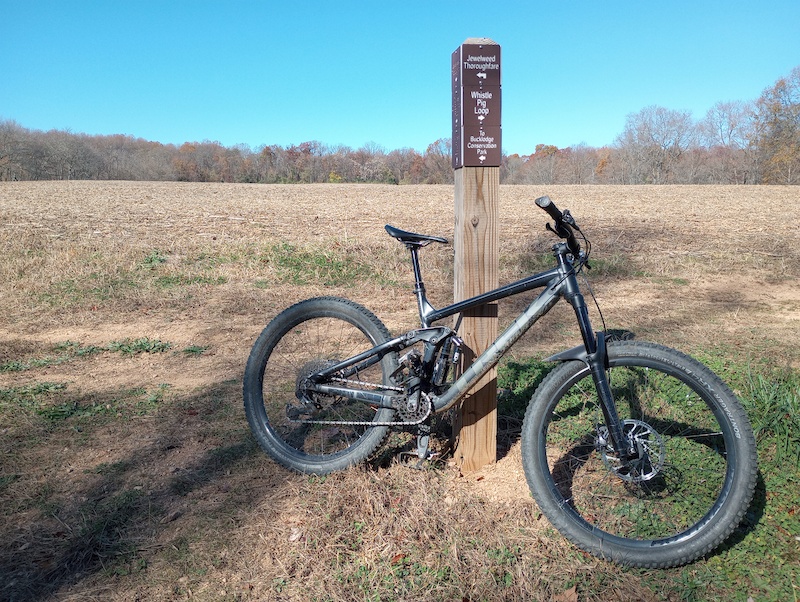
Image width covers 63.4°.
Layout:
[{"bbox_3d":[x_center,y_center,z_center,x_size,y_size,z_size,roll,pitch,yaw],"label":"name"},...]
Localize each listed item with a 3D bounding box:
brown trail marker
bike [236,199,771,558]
[{"bbox_3d":[0.299,-0.159,2.549,0.149,1.658,0.149,-2,8,-9],"label":"brown trail marker"},{"bbox_3d":[0.251,0.244,2.431,1.962,1.095,0.785,8,-5,25],"label":"bike"}]

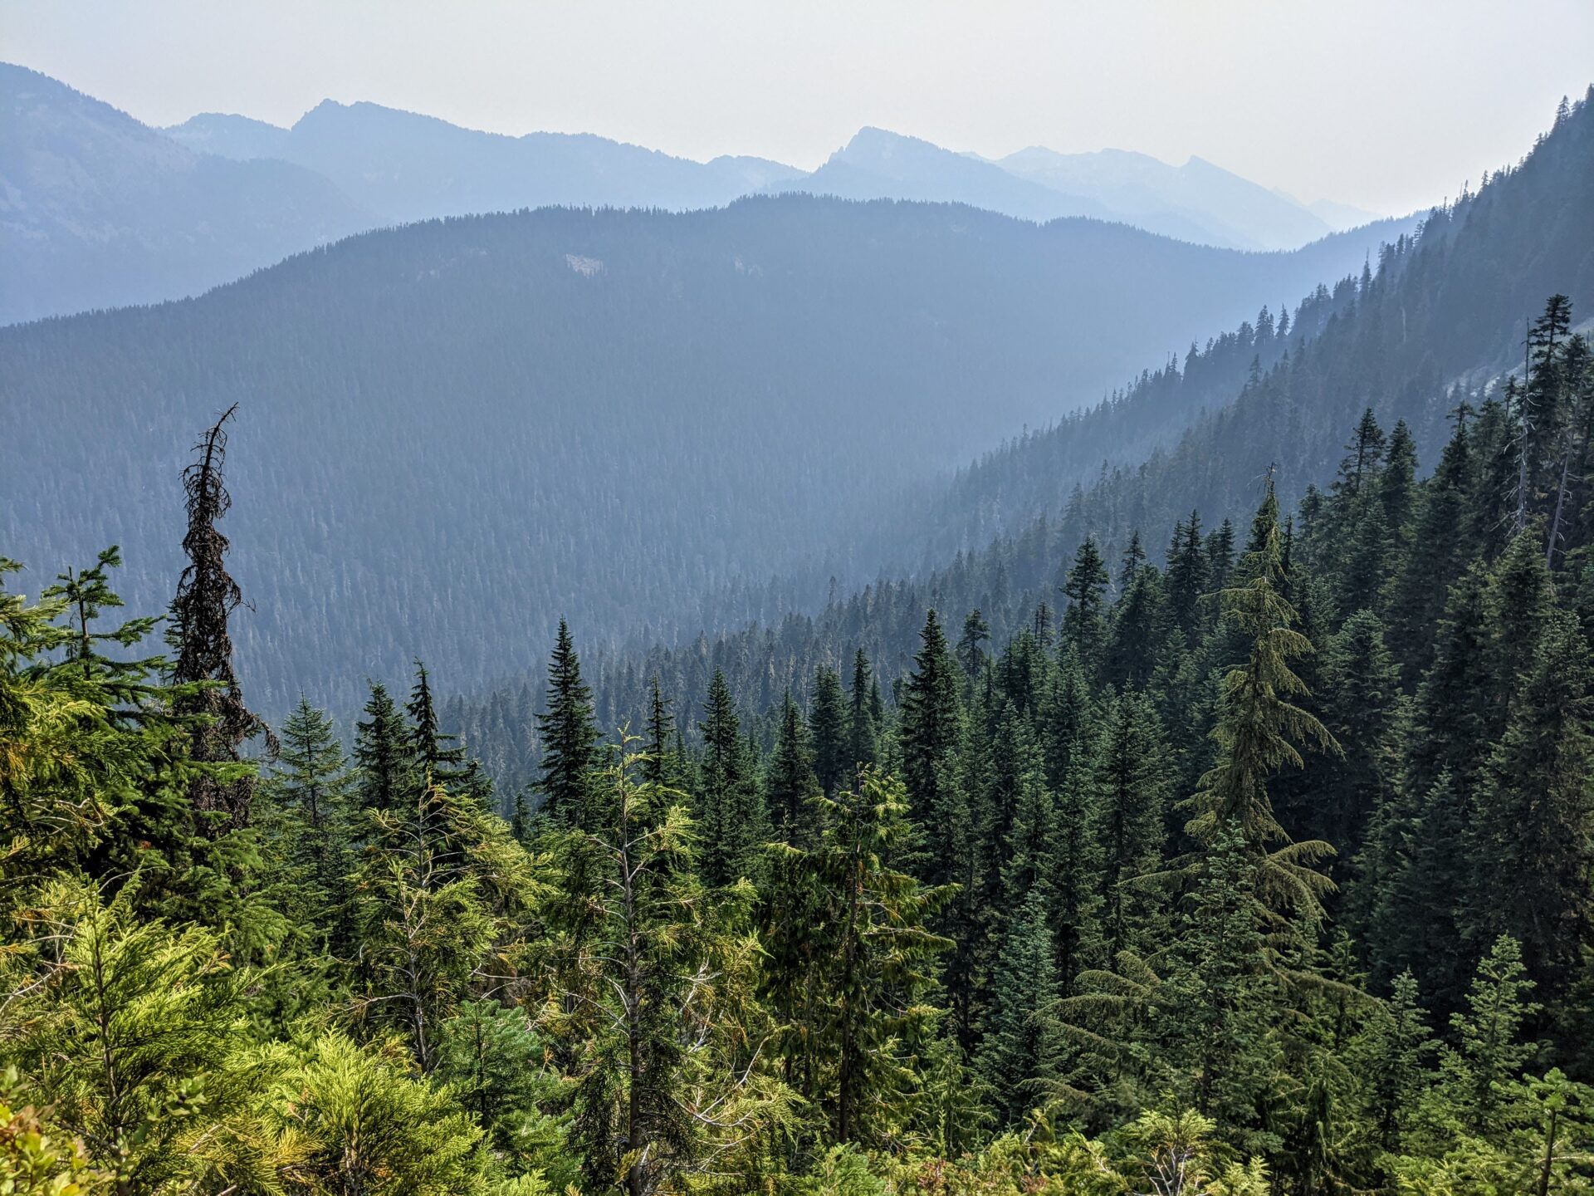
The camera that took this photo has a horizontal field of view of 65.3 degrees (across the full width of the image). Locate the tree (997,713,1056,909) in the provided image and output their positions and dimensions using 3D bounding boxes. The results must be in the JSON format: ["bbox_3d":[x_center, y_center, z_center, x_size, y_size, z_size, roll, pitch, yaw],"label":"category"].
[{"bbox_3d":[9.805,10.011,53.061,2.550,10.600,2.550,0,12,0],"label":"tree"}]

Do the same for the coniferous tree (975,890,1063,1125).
[{"bbox_3d":[6.672,12.375,37.214,2.650,7.790,2.650,0,12,0],"label":"coniferous tree"}]

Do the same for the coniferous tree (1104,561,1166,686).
[{"bbox_3d":[24.104,3.614,88.503,4.340,13.100,4.340,0,14,0],"label":"coniferous tree"}]

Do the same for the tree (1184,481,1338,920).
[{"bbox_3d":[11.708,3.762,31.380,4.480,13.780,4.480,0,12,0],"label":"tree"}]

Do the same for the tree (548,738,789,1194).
[{"bbox_3d":[-1.555,4.838,15.119,2.920,6.650,2.920,0,14,0],"label":"tree"}]

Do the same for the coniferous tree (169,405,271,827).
[{"bbox_3d":[-12.058,1.309,26.092,2.140,10.610,2.140,0,14,0],"label":"coniferous tree"}]

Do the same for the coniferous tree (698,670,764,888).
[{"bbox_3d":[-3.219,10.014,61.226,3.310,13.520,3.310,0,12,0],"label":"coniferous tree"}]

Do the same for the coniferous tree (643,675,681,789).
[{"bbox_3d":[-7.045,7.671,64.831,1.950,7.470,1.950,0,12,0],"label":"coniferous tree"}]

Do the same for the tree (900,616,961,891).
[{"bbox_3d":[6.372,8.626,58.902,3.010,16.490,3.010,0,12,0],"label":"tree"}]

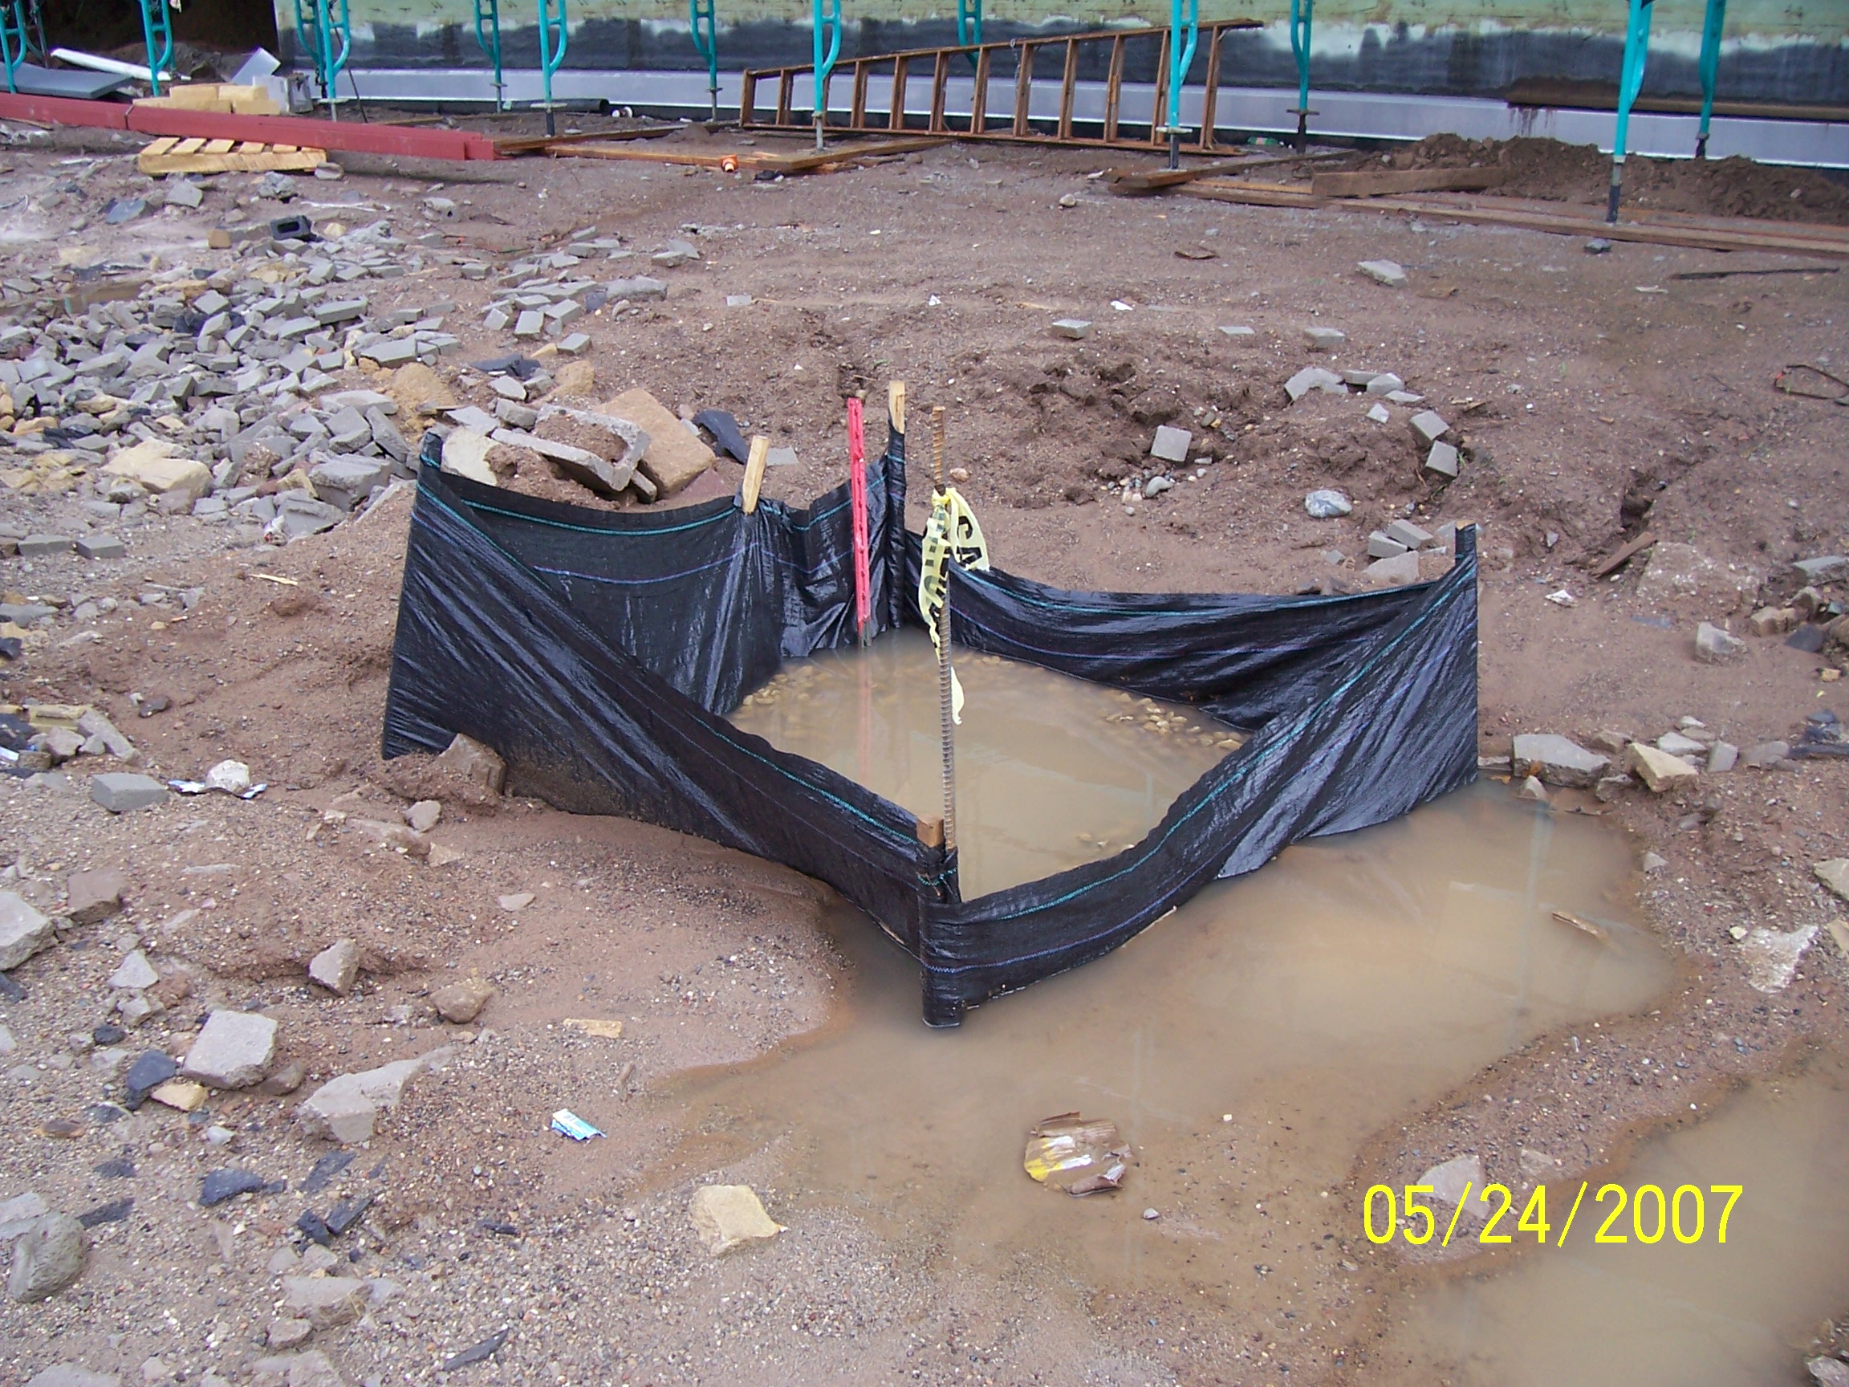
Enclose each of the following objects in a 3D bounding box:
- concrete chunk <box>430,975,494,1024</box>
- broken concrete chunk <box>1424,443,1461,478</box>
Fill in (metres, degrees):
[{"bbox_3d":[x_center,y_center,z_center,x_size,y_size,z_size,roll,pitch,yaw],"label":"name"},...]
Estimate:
[{"bbox_3d":[-0.753,0.498,2.961,0.095,0.050,0.075,0,22,0],"label":"concrete chunk"},{"bbox_3d":[1.497,-0.674,5.249,0.090,0.060,0.098,11,56,26],"label":"broken concrete chunk"}]

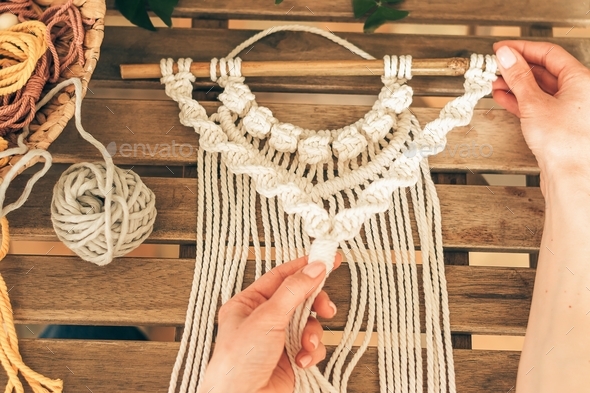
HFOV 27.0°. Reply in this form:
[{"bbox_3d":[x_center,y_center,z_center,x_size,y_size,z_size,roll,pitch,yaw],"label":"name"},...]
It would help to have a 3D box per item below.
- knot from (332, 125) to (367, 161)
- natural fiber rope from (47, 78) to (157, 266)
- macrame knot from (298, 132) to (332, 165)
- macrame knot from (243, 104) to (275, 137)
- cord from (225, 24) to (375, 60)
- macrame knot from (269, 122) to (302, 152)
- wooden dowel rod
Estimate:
[{"bbox_3d":[0.041,-0.041,0.934,0.024,0.020,0.024,-18,72,-8],"label":"knot"},{"bbox_3d":[-0.138,-0.011,0.890,0.080,0.080,0.123,2,70,0],"label":"natural fiber rope"},{"bbox_3d":[0.015,-0.036,0.932,0.024,0.020,0.024,-2,70,-2],"label":"macrame knot"},{"bbox_3d":[-0.028,-0.056,0.938,0.024,0.020,0.024,30,72,9],"label":"macrame knot"},{"bbox_3d":[0.004,-0.120,0.956,0.115,0.014,0.028,0,70,0],"label":"cord"},{"bbox_3d":[-0.008,-0.044,0.934,0.024,0.020,0.024,15,71,4],"label":"macrame knot"},{"bbox_3d":[0.014,-0.099,0.952,0.301,0.012,0.012,-1,70,2],"label":"wooden dowel rod"}]

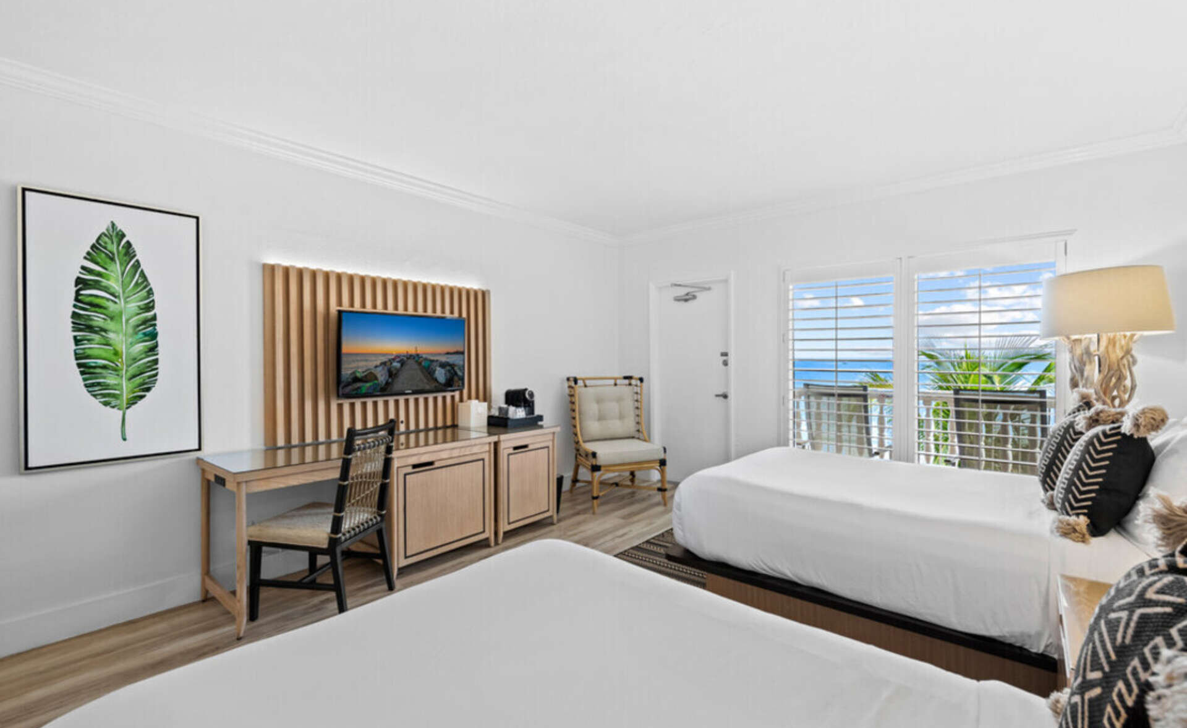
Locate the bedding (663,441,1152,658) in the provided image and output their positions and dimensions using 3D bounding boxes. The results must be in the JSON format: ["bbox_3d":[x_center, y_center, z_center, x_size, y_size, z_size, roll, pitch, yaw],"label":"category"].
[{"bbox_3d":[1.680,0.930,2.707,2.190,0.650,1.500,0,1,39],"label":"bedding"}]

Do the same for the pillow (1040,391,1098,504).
[{"bbox_3d":[2.260,0.400,2.458,0.170,0.460,0.480,30,19,35],"label":"pillow"}]

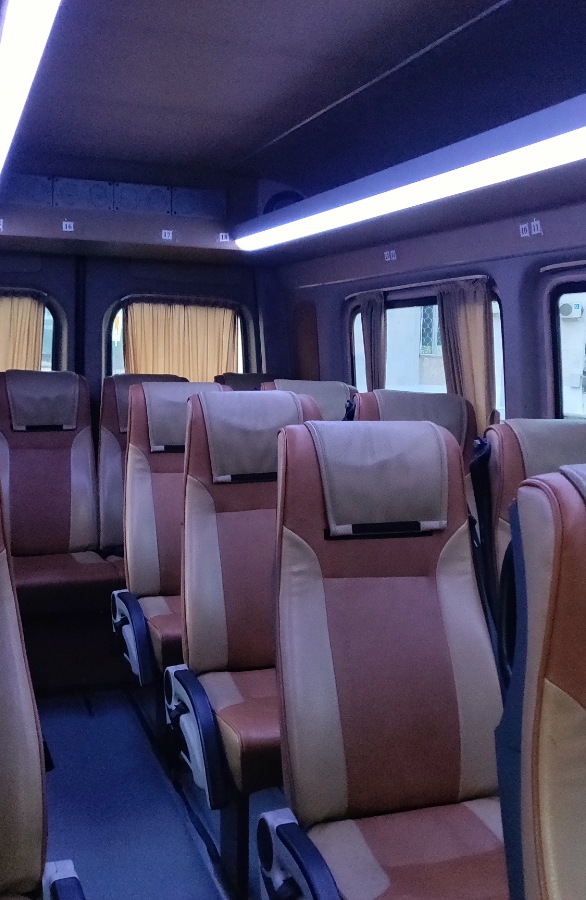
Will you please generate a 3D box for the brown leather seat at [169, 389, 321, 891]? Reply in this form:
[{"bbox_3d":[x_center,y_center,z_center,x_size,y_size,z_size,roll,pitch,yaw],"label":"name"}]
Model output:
[{"bbox_3d":[-0.039,0.414,2.131,0.482,1.081,0.618,-1,7,-22],"label":"brown leather seat"}]

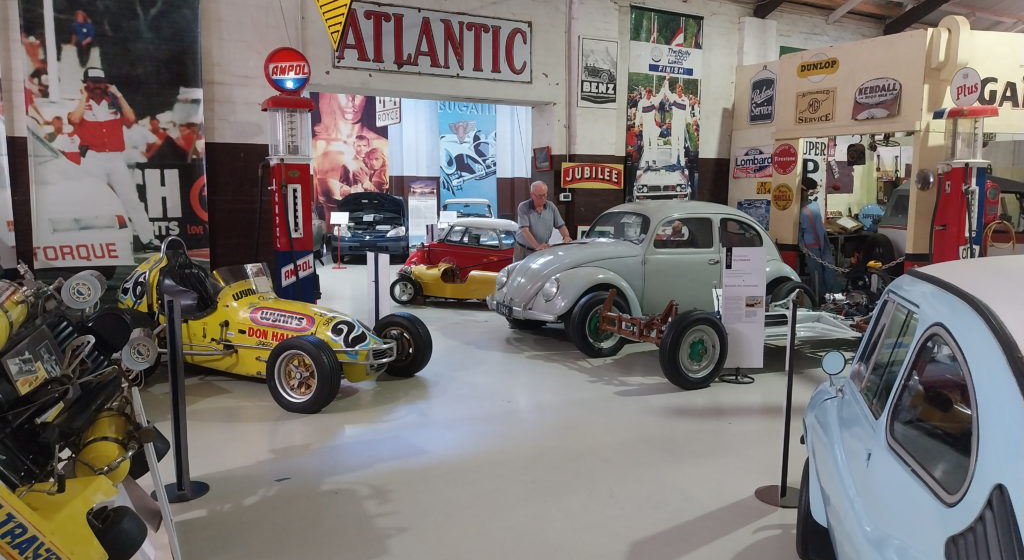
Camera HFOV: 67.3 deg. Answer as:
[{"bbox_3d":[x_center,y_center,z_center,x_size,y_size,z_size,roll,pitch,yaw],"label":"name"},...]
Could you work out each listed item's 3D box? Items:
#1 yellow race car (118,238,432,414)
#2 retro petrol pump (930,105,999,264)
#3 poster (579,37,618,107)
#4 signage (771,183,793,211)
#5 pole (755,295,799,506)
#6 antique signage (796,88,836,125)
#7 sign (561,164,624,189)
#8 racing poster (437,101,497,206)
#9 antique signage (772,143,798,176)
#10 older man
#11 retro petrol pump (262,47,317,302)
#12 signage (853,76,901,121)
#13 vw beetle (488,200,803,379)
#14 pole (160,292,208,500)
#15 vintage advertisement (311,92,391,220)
[{"bbox_3d":[-2.250,0.246,6.511,3.050,1.160,1.480,4,8,25],"label":"yellow race car"},{"bbox_3d":[4.808,-0.611,8.345,0.400,2.514,0.660,0,7,-2],"label":"retro petrol pump"},{"bbox_3d":[1.161,-2.774,10.301,0.643,0.902,0.030,-3,8,-29],"label":"poster"},{"bbox_3d":[3.727,-1.139,10.584,0.020,0.376,0.382,-3,8,-29],"label":"signage"},{"bbox_3d":[1.454,0.620,4.039,0.320,1.077,0.320,-3,8,-27],"label":"pole"},{"bbox_3d":[3.964,-2.265,10.030,0.020,0.454,0.630,-3,8,-29],"label":"antique signage"},{"bbox_3d":[1.107,-1.412,10.447,1.022,0.329,0.025,-3,8,-29],"label":"sign"},{"bbox_3d":[-1.201,-3.387,21.687,1.780,3.500,0.020,-3,8,-29],"label":"racing poster"},{"bbox_3d":[3.737,-1.646,10.510,0.020,0.419,0.421,-3,8,-29],"label":"antique signage"},{"bbox_3d":[0.297,-0.290,8.917,0.600,1.701,0.500,-3,8,-25],"label":"older man"},{"bbox_3d":[-2.239,-0.822,7.773,0.550,2.980,0.550,-3,8,-30],"label":"retro petrol pump"},{"bbox_3d":[4.388,-2.197,9.263,0.030,0.520,0.626,-3,8,-29],"label":"signage"},{"bbox_3d":[1.748,-0.162,8.580,4.050,1.510,1.550,-3,8,-27],"label":"vw beetle"},{"bbox_3d":[-1.752,0.602,4.014,0.320,1.057,0.320,-3,8,-27],"label":"pole"},{"bbox_3d":[-4.400,-3.343,21.009,2.188,4.200,0.030,-3,8,-27],"label":"vintage advertisement"}]

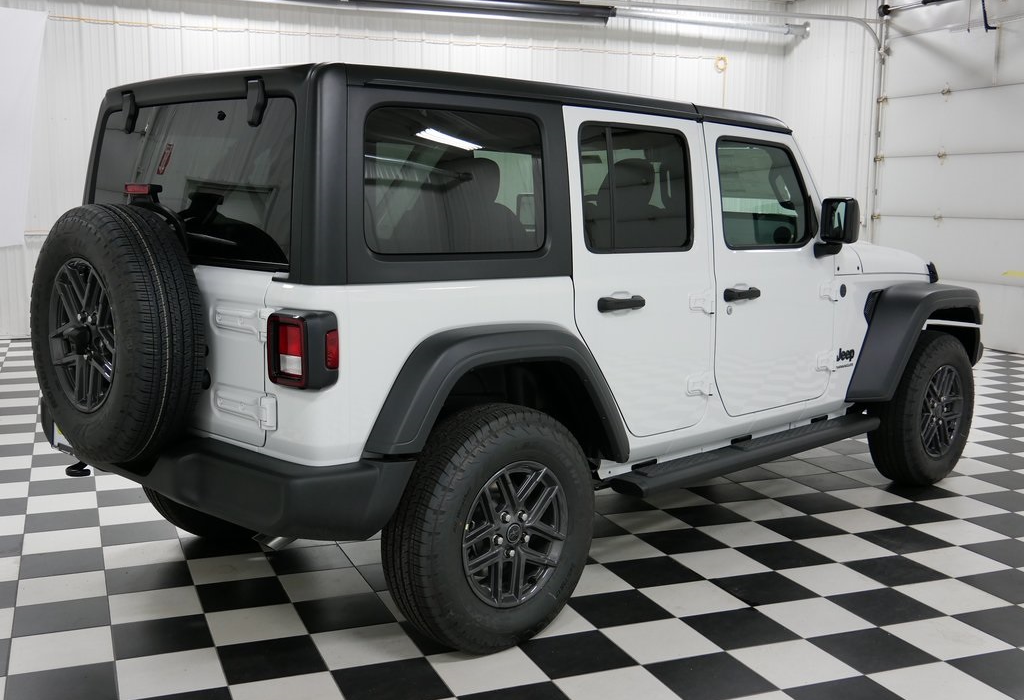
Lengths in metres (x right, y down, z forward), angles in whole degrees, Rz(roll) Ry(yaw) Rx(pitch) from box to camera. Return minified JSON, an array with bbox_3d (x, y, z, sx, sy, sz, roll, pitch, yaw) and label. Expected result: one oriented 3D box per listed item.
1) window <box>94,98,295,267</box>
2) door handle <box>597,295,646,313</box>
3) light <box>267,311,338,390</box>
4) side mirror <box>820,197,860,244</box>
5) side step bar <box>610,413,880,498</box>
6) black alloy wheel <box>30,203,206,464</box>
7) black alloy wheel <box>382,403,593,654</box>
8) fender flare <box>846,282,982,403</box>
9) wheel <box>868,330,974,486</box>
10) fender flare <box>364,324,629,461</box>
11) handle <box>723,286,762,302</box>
[{"bbox_3d":[-1.073,-0.537,3.455,0.040,0.513,1.316,7,1,-45],"label":"window"},{"bbox_3d":[0.389,-0.162,3.782,0.251,0.063,0.044,-8,12,-44],"label":"door handle"},{"bbox_3d":[-0.596,-0.001,3.049,0.124,0.220,0.193,-8,12,-44],"label":"light"},{"bbox_3d":[1.401,-0.556,4.564,0.110,0.198,0.167,-6,11,-38],"label":"side mirror"},{"bbox_3d":[1.037,0.417,4.426,1.738,0.071,0.153,-8,12,-44],"label":"side step bar"},{"bbox_3d":[-1.243,-0.052,3.337,0.238,0.810,0.787,-8,12,-44],"label":"black alloy wheel"},{"bbox_3d":[-0.057,0.571,3.485,0.792,0.802,0.245,-8,12,-44],"label":"black alloy wheel"},{"bbox_3d":[2.007,-0.066,5.345,1.129,0.533,0.294,-8,12,-44],"label":"fender flare"},{"bbox_3d":[2.124,0.294,5.497,0.792,0.802,0.245,-8,12,-44],"label":"wheel"},{"bbox_3d":[-0.024,0.183,3.377,1.010,0.497,0.160,-8,12,-44],"label":"fender flare"},{"bbox_3d":[0.929,-0.222,4.283,0.247,0.061,0.044,-8,12,-44],"label":"handle"}]

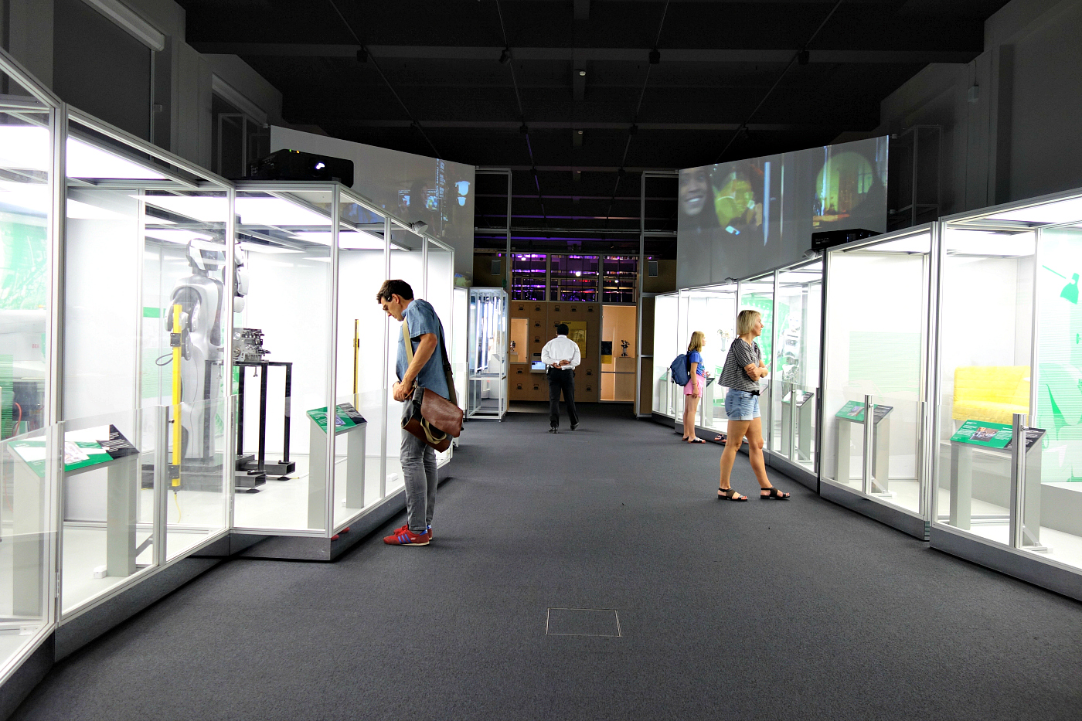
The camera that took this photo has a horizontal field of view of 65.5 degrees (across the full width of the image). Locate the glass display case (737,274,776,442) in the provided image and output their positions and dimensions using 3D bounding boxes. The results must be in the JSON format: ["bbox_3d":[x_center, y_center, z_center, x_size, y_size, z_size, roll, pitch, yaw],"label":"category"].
[{"bbox_3d":[3.308,0.102,10.729,1.250,2.280,1.540,1,1,-4],"label":"glass display case"}]

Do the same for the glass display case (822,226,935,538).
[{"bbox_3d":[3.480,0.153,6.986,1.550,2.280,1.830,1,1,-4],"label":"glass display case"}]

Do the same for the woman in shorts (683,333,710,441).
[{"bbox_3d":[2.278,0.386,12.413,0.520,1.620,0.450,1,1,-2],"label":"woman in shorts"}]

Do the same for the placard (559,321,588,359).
[{"bbox_3d":[0.799,-0.503,20.500,0.645,0.890,0.030,1,1,2],"label":"placard"}]

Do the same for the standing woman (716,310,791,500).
[{"bbox_3d":[1.905,0.404,7.554,0.600,1.690,0.500,2,1,12],"label":"standing woman"}]

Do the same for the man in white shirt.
[{"bbox_3d":[0.341,0.266,13.555,0.630,1.740,0.450,1,1,2],"label":"man in white shirt"}]

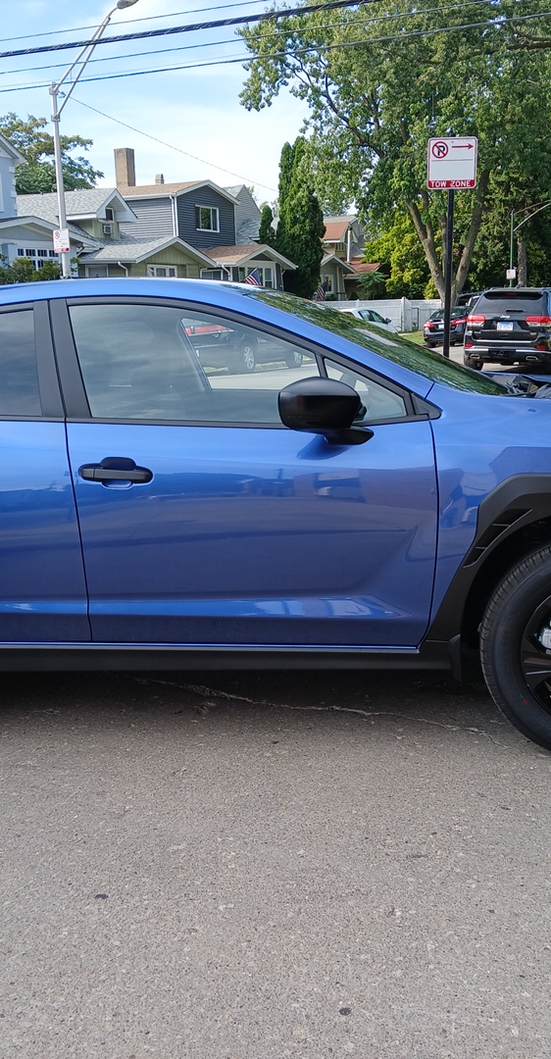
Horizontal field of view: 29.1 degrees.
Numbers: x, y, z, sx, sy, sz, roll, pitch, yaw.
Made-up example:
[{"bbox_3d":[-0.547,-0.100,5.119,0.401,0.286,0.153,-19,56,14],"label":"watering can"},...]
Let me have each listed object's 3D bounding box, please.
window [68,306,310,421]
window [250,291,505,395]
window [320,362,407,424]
[{"bbox_3d":[-0.257,-0.522,3.305,0.861,0.393,0.040,2,-12,8],"label":"window"},{"bbox_3d":[0.417,-0.664,3.898,0.907,0.110,1.420,26,16,4],"label":"window"},{"bbox_3d":[0.278,-0.417,3.166,0.250,0.200,0.040,-2,-9,11],"label":"window"}]

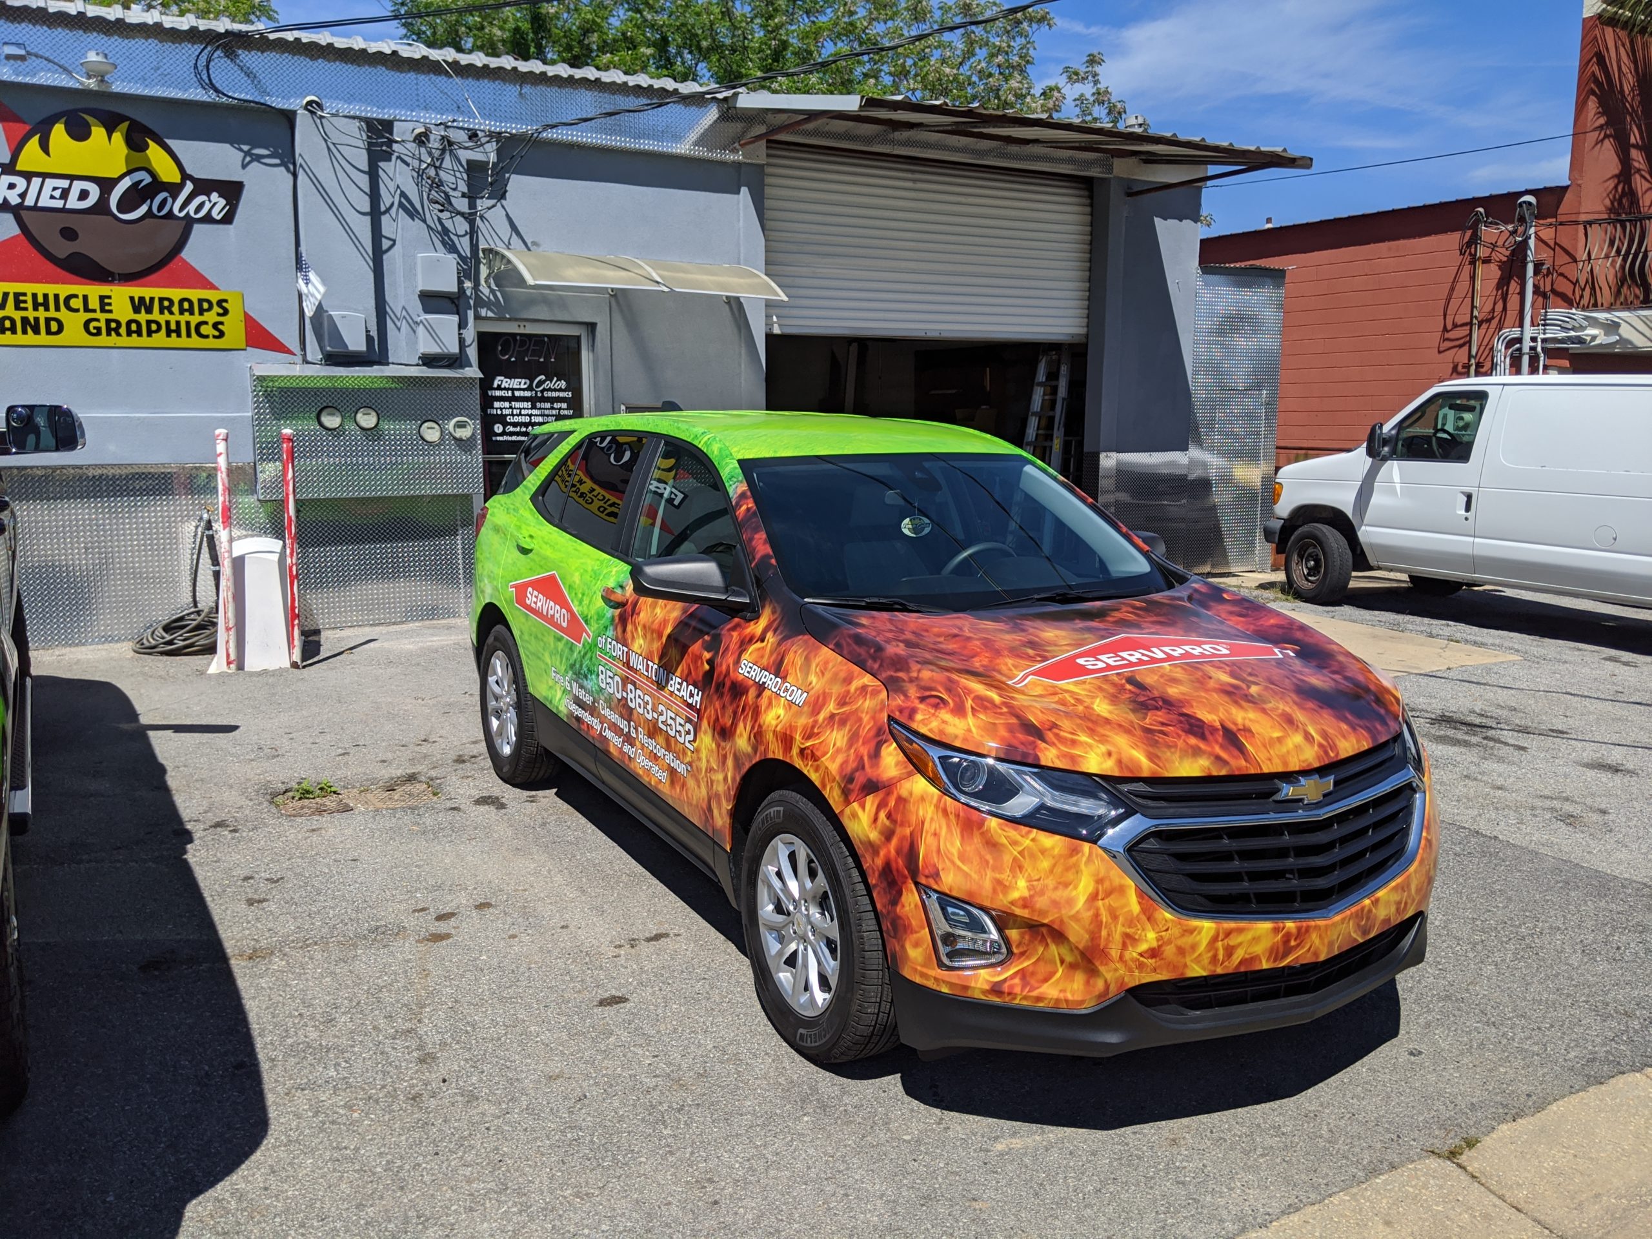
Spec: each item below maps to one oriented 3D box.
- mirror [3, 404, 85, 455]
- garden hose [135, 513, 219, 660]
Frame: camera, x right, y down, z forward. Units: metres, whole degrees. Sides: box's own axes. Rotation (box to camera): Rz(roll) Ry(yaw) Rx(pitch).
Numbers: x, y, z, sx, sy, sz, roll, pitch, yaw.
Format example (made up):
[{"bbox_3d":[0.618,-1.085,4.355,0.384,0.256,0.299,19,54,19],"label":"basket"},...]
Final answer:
[{"bbox_3d":[-3.096,-0.753,5.100,0.275,0.195,0.160,-4,10,-29],"label":"mirror"},{"bbox_3d":[-4.270,-0.245,8.620,0.700,0.880,0.580,-4,9,-27],"label":"garden hose"}]

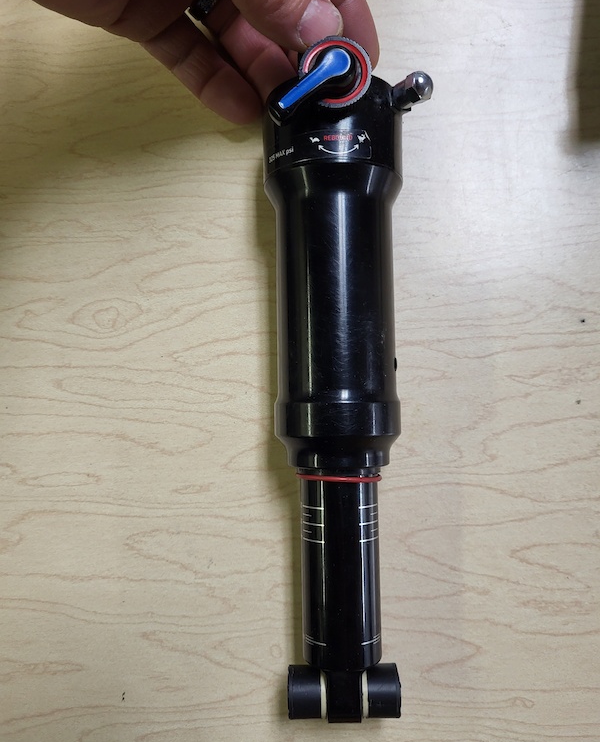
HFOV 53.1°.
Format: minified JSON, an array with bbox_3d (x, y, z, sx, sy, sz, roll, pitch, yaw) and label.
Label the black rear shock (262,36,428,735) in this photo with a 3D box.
[{"bbox_3d":[0.016,0.004,0.221,0.057,0.059,0.250,-1,90,0],"label":"black rear shock"}]

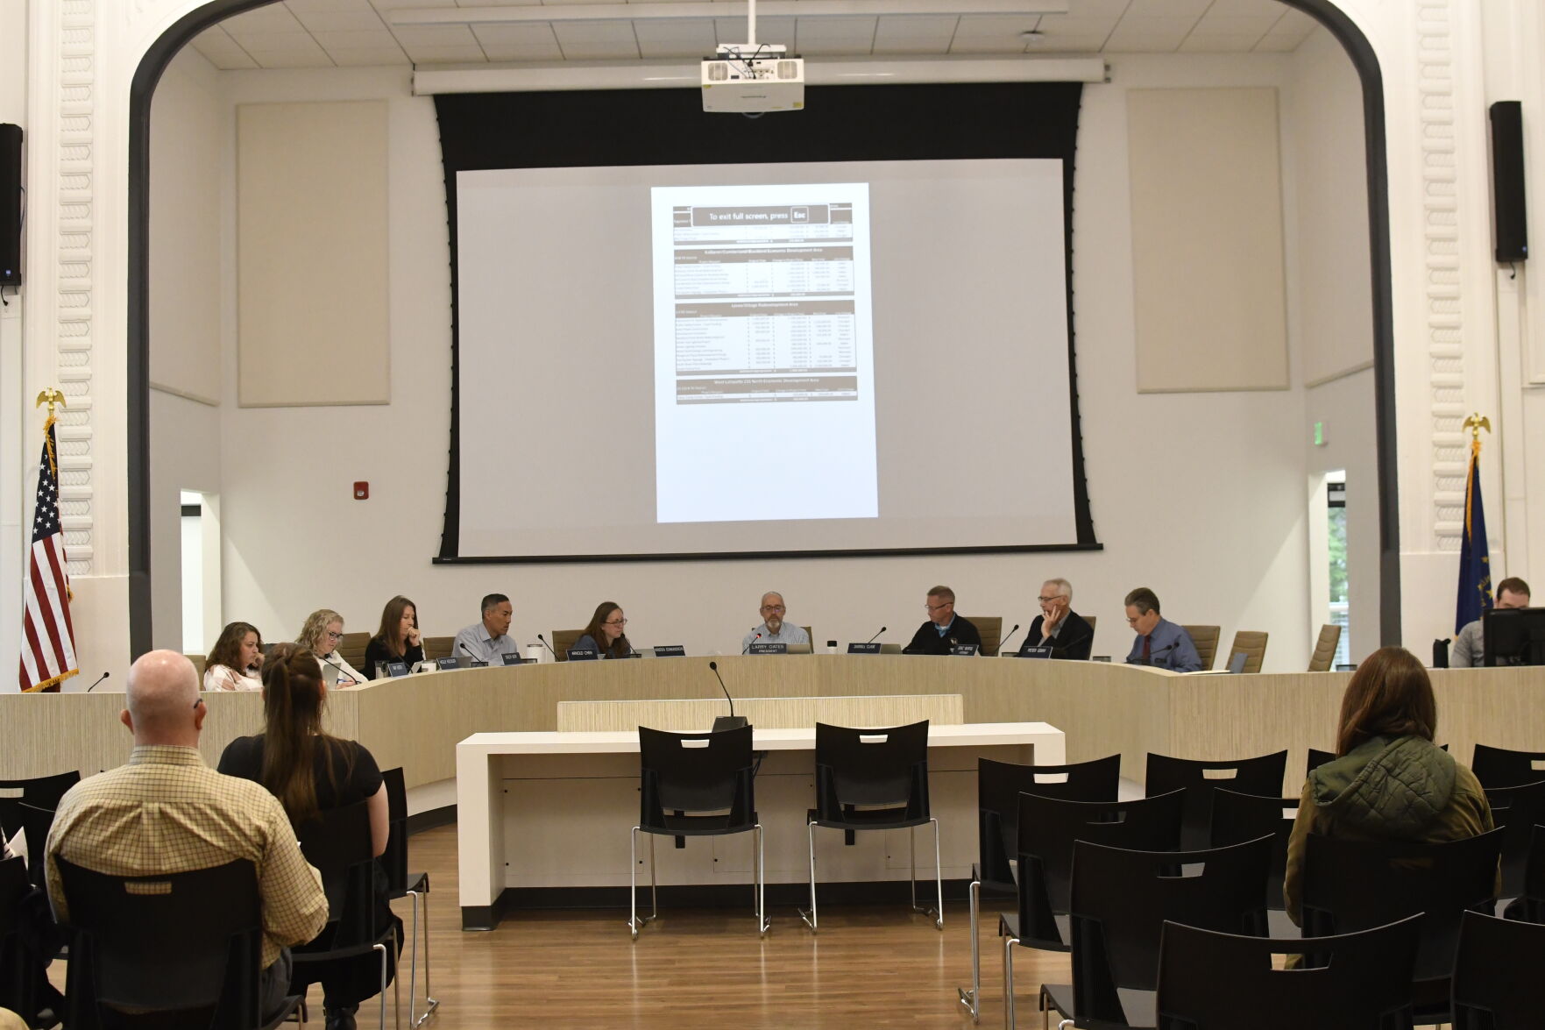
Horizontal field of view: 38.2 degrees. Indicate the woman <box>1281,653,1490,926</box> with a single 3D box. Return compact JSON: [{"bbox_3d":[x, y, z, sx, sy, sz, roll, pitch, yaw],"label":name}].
[{"bbox_3d":[1.429,0.940,5.346,0.500,1.260,0.740,-1,-2,-2],"label":"woman"}]

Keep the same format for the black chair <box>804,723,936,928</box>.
[{"bbox_3d":[0.398,1.256,9.229,0.520,0.835,0.570,-1,-1,-4],"label":"black chair"}]

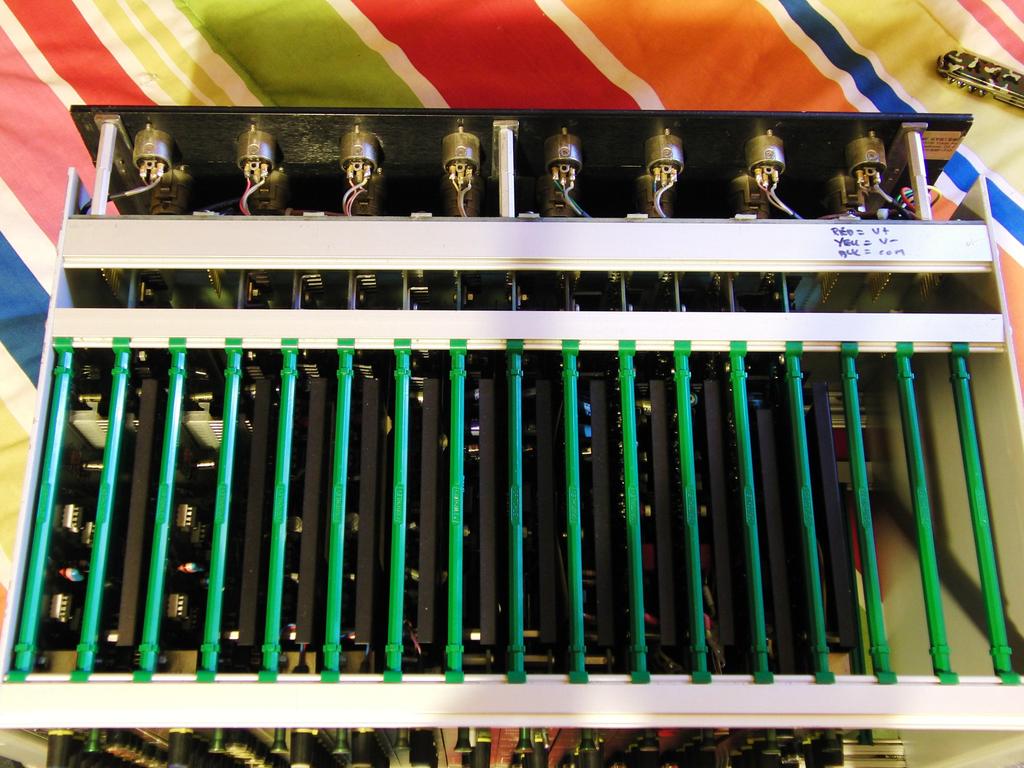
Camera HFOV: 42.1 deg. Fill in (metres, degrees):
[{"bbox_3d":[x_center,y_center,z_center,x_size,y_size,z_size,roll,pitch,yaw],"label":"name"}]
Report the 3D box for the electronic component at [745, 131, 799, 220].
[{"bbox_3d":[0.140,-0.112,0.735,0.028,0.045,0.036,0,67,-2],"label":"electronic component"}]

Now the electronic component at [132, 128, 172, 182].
[{"bbox_3d":[-0.193,-0.123,0.715,0.021,0.021,0.029,0,67,-2],"label":"electronic component"}]

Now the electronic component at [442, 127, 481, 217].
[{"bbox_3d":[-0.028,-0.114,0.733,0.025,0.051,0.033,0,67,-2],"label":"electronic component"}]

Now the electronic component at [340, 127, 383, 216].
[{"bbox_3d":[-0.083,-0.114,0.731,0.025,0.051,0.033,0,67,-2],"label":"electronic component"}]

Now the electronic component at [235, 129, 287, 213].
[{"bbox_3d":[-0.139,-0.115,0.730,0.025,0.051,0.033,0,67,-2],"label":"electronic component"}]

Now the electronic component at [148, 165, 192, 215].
[{"bbox_3d":[-0.193,-0.105,0.754,0.024,0.024,0.032,0,67,-2],"label":"electronic component"}]

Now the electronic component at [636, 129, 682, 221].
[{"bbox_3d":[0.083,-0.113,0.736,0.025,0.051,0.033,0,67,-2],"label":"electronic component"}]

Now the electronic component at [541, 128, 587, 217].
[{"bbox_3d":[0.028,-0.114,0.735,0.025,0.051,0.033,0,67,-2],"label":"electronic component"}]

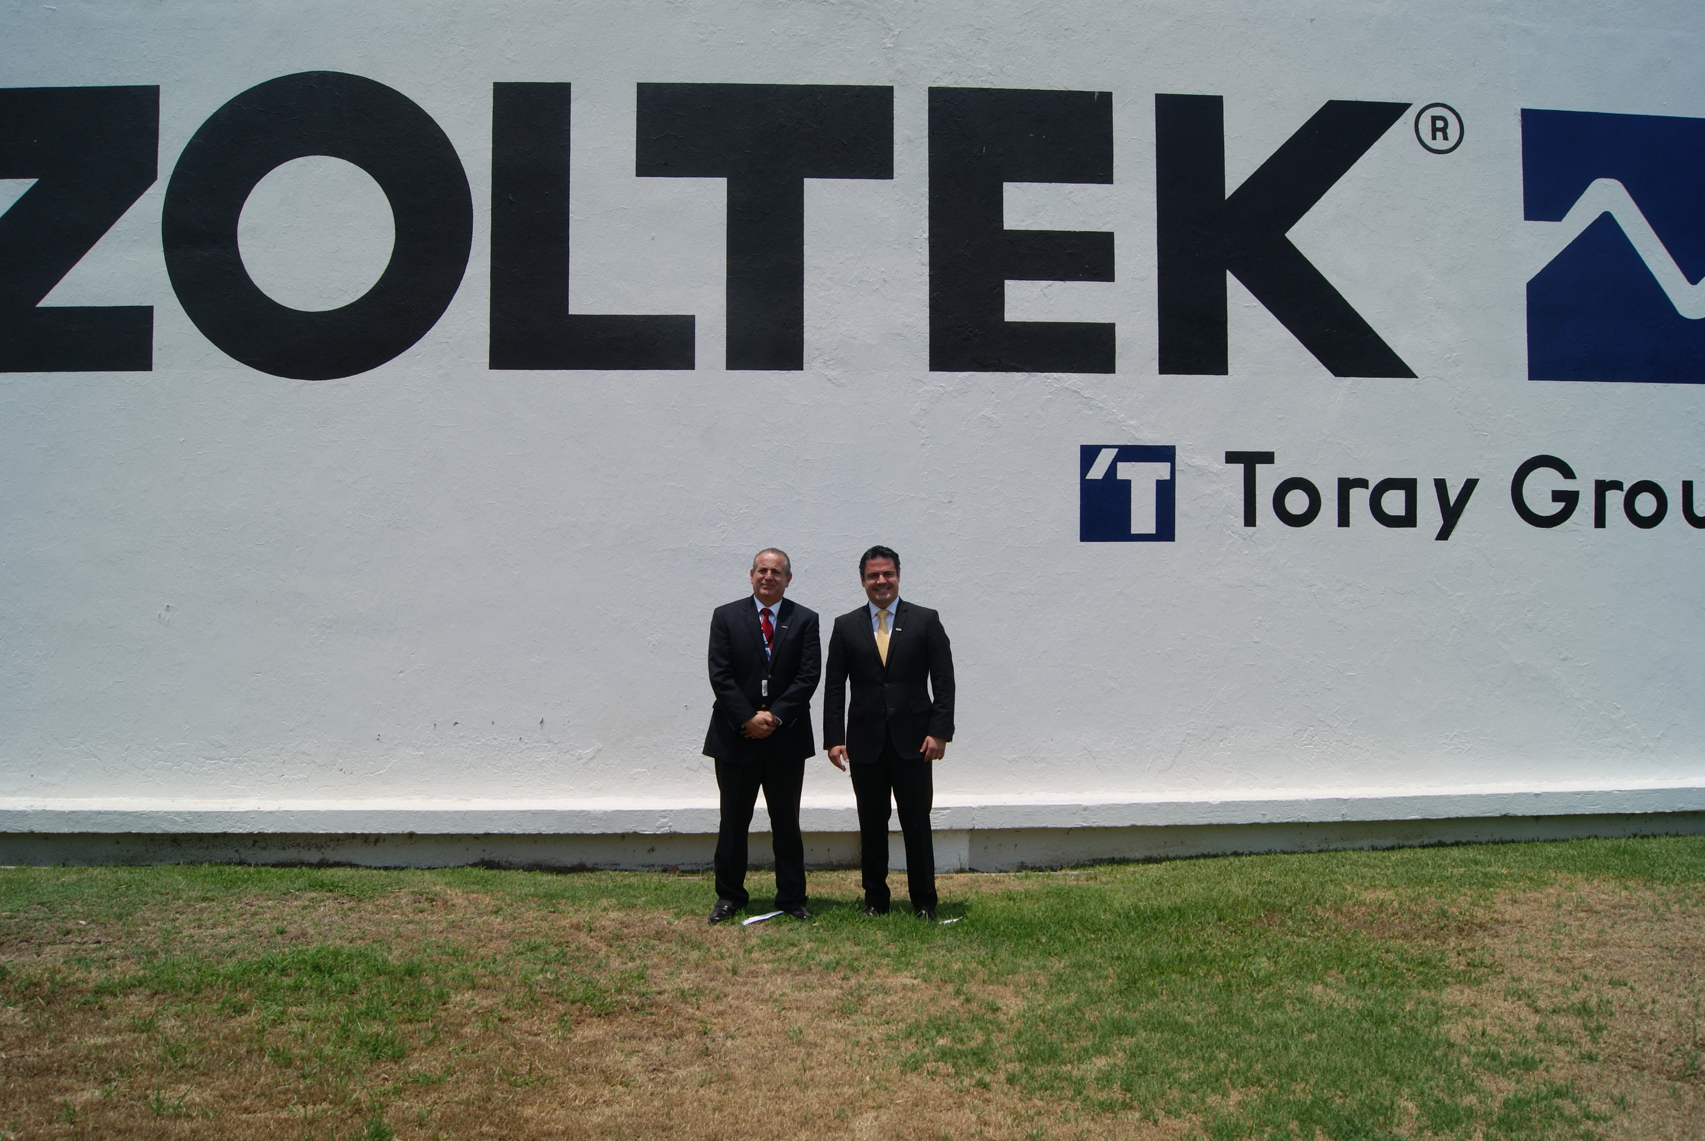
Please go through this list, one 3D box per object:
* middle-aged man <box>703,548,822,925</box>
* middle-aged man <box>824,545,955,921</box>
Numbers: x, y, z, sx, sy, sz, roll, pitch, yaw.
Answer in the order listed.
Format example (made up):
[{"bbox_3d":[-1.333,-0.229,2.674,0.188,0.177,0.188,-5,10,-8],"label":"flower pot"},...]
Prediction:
[{"bbox_3d":[-0.426,0.769,6.020,0.550,1.750,0.400,0,0,1],"label":"middle-aged man"},{"bbox_3d":[0.176,0.760,6.050,0.615,1.759,0.370,0,0,3],"label":"middle-aged man"}]

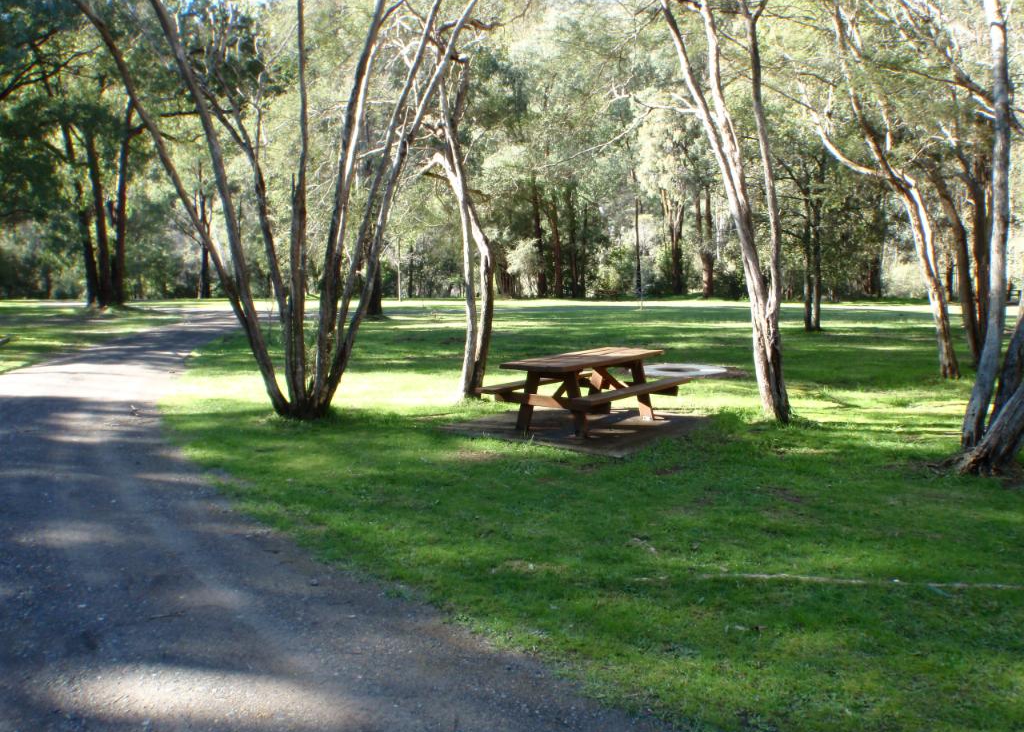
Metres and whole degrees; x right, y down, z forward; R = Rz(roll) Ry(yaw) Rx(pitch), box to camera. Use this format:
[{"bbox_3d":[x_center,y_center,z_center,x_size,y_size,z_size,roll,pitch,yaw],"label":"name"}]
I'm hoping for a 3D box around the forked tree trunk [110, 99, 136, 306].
[{"bbox_3d":[-20.812,-8.680,44.372,1.393,10.967,0.950,-3,7,-25],"label":"forked tree trunk"}]

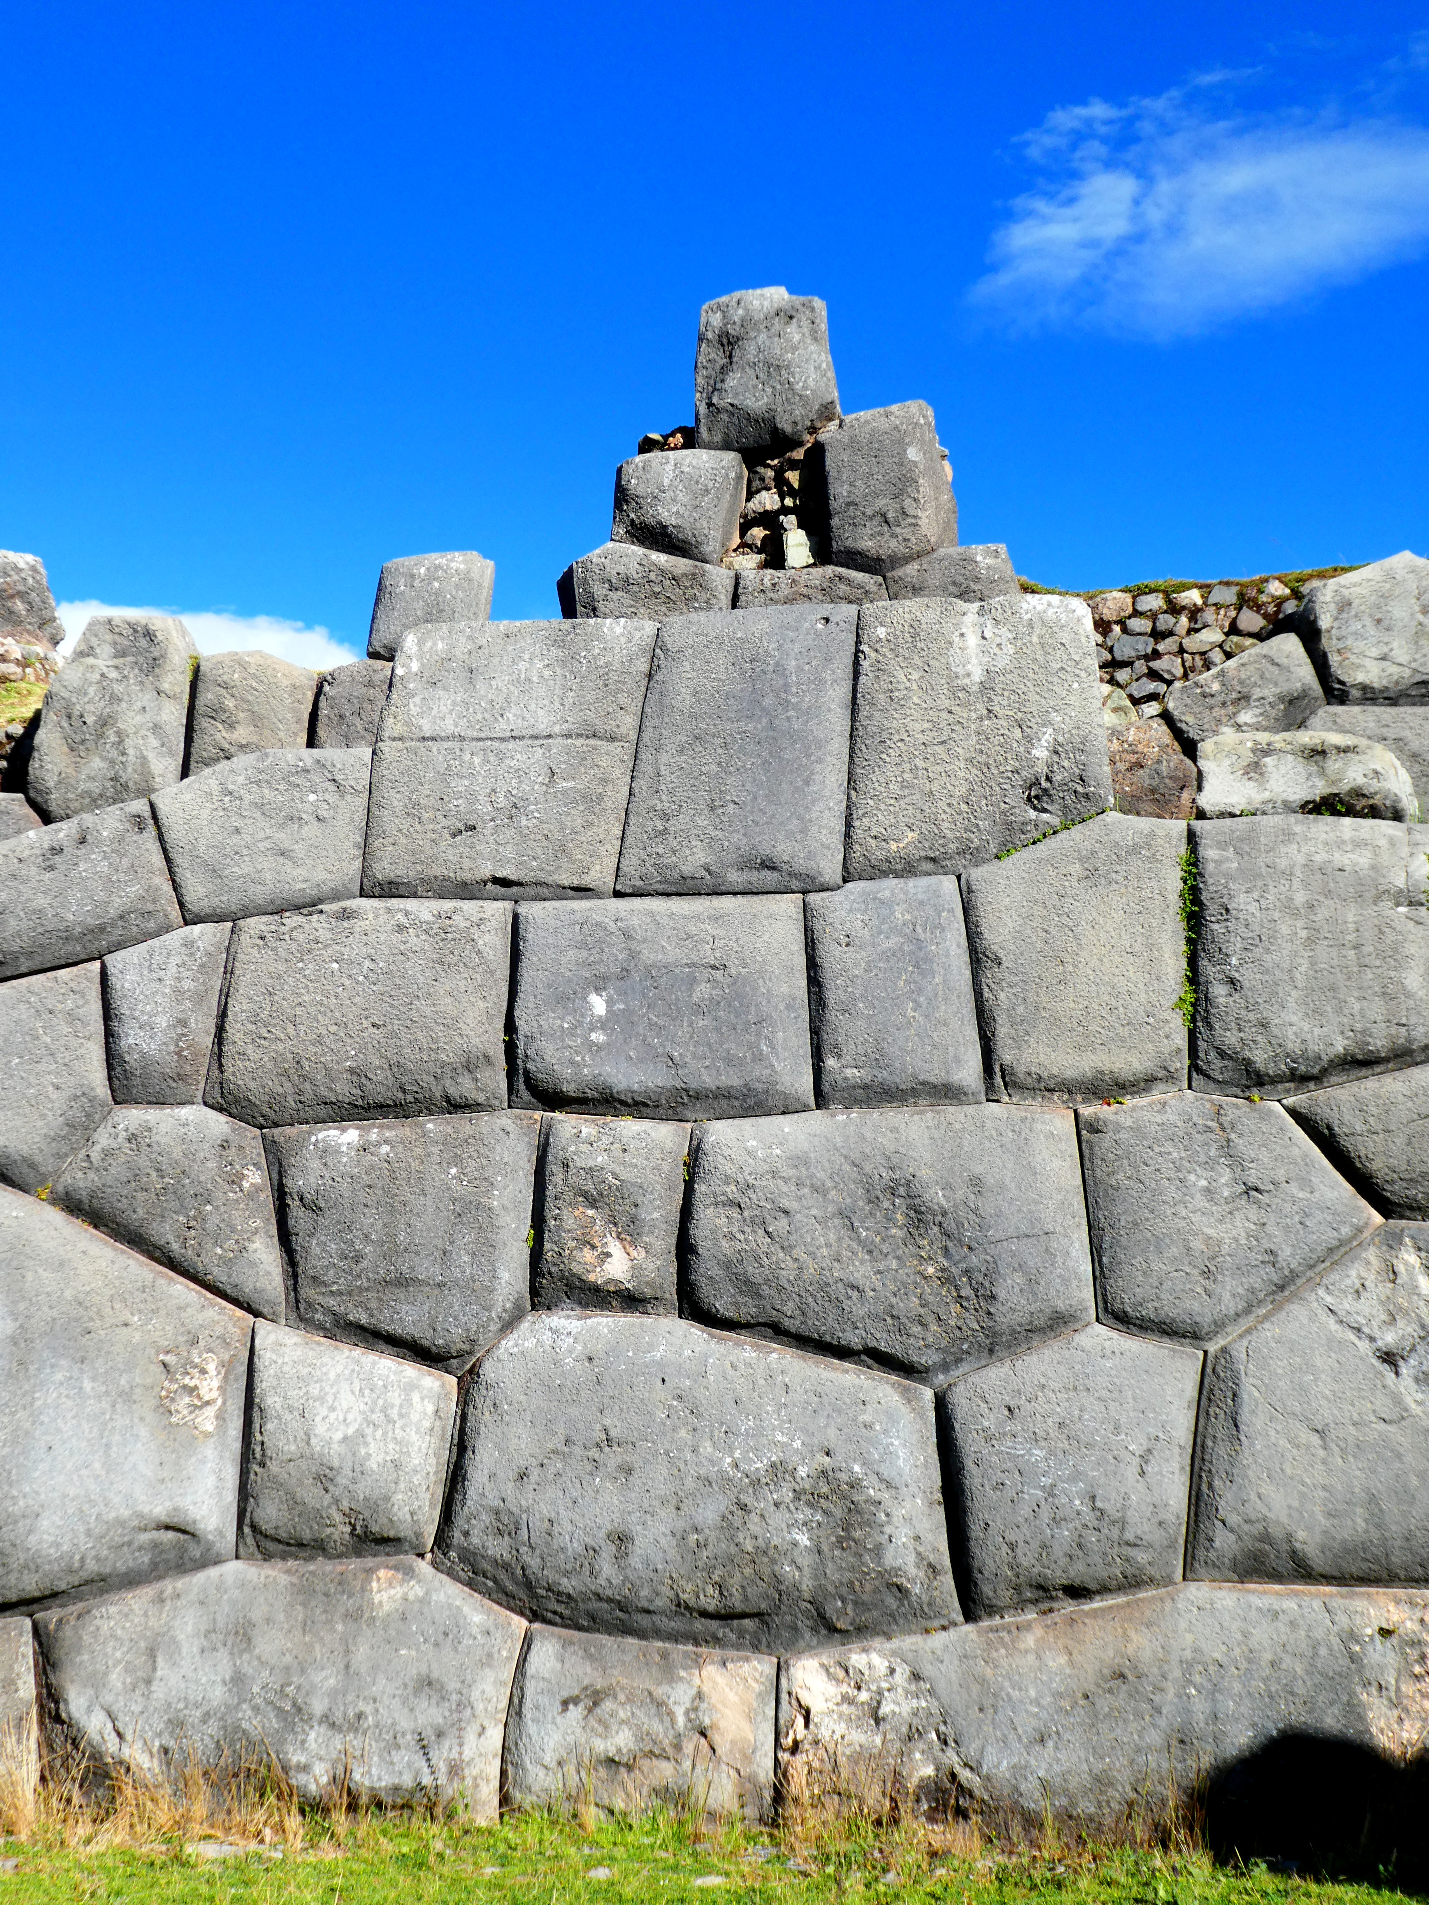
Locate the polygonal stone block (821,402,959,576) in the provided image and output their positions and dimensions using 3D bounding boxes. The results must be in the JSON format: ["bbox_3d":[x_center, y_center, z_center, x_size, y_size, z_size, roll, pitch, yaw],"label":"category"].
[{"bbox_3d":[0.777,-2.008,13.409,0.611,0.820,0.620,0,-9,3],"label":"polygonal stone block"}]

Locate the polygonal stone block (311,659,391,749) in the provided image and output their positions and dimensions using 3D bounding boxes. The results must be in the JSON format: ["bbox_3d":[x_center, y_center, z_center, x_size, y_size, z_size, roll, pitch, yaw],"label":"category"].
[{"bbox_3d":[-1.579,-1.059,13.246,0.376,0.413,0.450,0,-9,3],"label":"polygonal stone block"}]

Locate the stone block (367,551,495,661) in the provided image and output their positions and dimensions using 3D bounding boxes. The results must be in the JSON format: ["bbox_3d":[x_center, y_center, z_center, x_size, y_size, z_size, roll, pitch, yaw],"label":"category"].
[{"bbox_3d":[-1.335,-1.626,14.491,0.618,0.521,0.500,-1,-9,5],"label":"stone block"}]

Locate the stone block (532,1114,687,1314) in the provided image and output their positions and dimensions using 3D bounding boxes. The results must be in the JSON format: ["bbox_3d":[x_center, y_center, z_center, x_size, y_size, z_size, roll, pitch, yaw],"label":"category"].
[{"bbox_3d":[-0.416,1.199,13.063,0.670,0.863,0.650,-1,-14,6],"label":"stone block"}]

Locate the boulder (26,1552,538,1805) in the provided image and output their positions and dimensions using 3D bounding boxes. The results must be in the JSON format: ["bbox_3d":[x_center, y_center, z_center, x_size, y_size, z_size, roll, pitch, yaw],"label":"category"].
[{"bbox_3d":[-1.712,2.990,12.245,1.966,1.007,0.900,0,-9,3],"label":"boulder"}]

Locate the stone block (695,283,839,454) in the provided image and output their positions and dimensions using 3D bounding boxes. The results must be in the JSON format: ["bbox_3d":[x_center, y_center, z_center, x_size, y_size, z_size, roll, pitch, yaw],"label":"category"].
[{"bbox_3d":[0.265,-2.781,14.501,0.684,0.720,0.620,-1,-9,5],"label":"stone block"}]

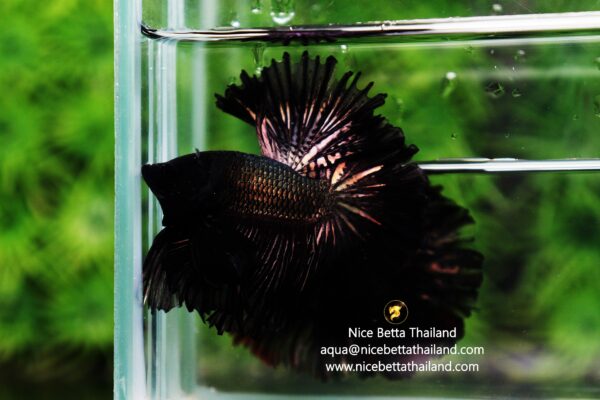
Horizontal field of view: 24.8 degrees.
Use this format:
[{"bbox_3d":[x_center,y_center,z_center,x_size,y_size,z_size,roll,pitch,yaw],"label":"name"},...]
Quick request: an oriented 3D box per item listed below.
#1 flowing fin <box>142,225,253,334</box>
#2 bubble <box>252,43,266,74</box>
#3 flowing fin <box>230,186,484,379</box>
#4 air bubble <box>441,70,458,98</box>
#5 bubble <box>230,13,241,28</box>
[{"bbox_3d":[-0.023,0.017,0.298,0.024,0.024,0.009,0,-1,0],"label":"flowing fin"},{"bbox_3d":[-0.010,-0.034,0.325,0.003,0.008,0.003,0,-1,0],"label":"bubble"},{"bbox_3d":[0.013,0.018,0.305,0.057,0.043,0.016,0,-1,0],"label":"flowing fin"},{"bbox_3d":[0.035,-0.027,0.320,0.004,0.007,0.004,0,-1,0],"label":"air bubble"},{"bbox_3d":[-0.015,-0.041,0.315,0.002,0.004,0.002,0,-1,0],"label":"bubble"}]

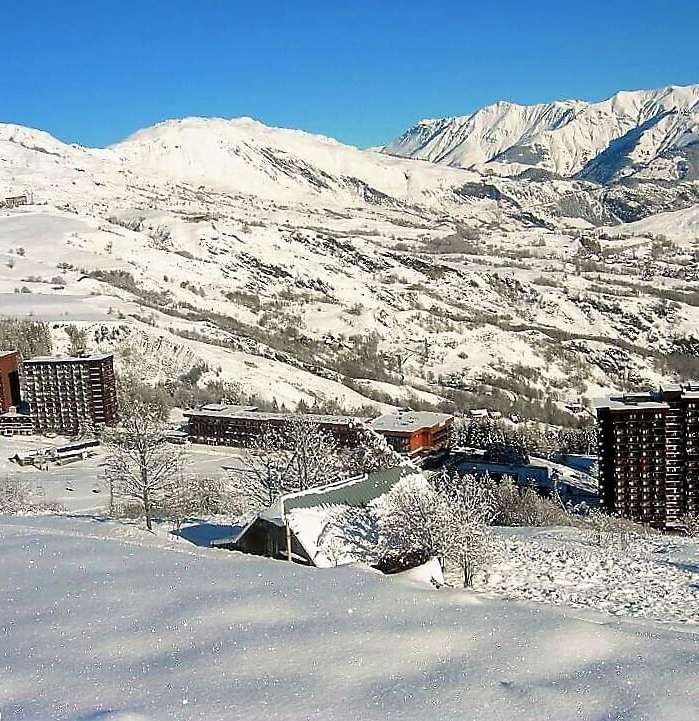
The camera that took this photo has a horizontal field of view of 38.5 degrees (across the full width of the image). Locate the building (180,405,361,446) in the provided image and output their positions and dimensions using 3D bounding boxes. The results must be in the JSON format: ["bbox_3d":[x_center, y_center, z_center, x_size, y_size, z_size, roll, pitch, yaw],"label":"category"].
[{"bbox_3d":[-30.430,28.567,411.611,82.000,13.200,14.500,1,10,29],"label":"building"}]

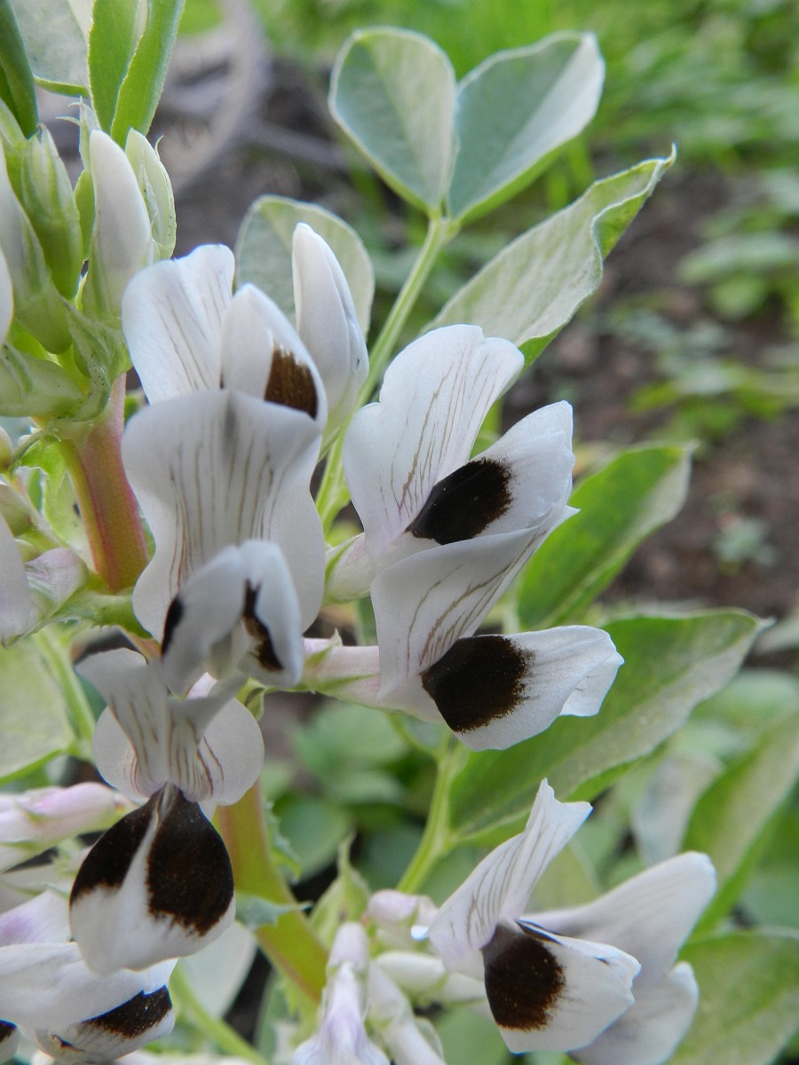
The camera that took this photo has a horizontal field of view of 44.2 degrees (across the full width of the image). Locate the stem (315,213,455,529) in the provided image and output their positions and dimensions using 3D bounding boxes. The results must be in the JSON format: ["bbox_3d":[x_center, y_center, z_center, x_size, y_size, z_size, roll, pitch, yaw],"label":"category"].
[{"bbox_3d":[-0.003,-0.027,0.168,0.004,0.057,0.004,22,-6,0],"label":"stem"}]

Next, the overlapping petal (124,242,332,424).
[{"bbox_3d":[-0.024,-0.028,0.138,0.029,0.027,0.013,-5,-6,-8],"label":"overlapping petal"}]

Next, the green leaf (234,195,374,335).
[{"bbox_3d":[-0.018,-0.050,0.190,0.026,0.030,0.008,-1,-6,12],"label":"green leaf"}]

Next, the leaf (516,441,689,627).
[{"bbox_3d":[0.034,0.001,0.165,0.014,0.008,0.037,42,84,20],"label":"leaf"}]

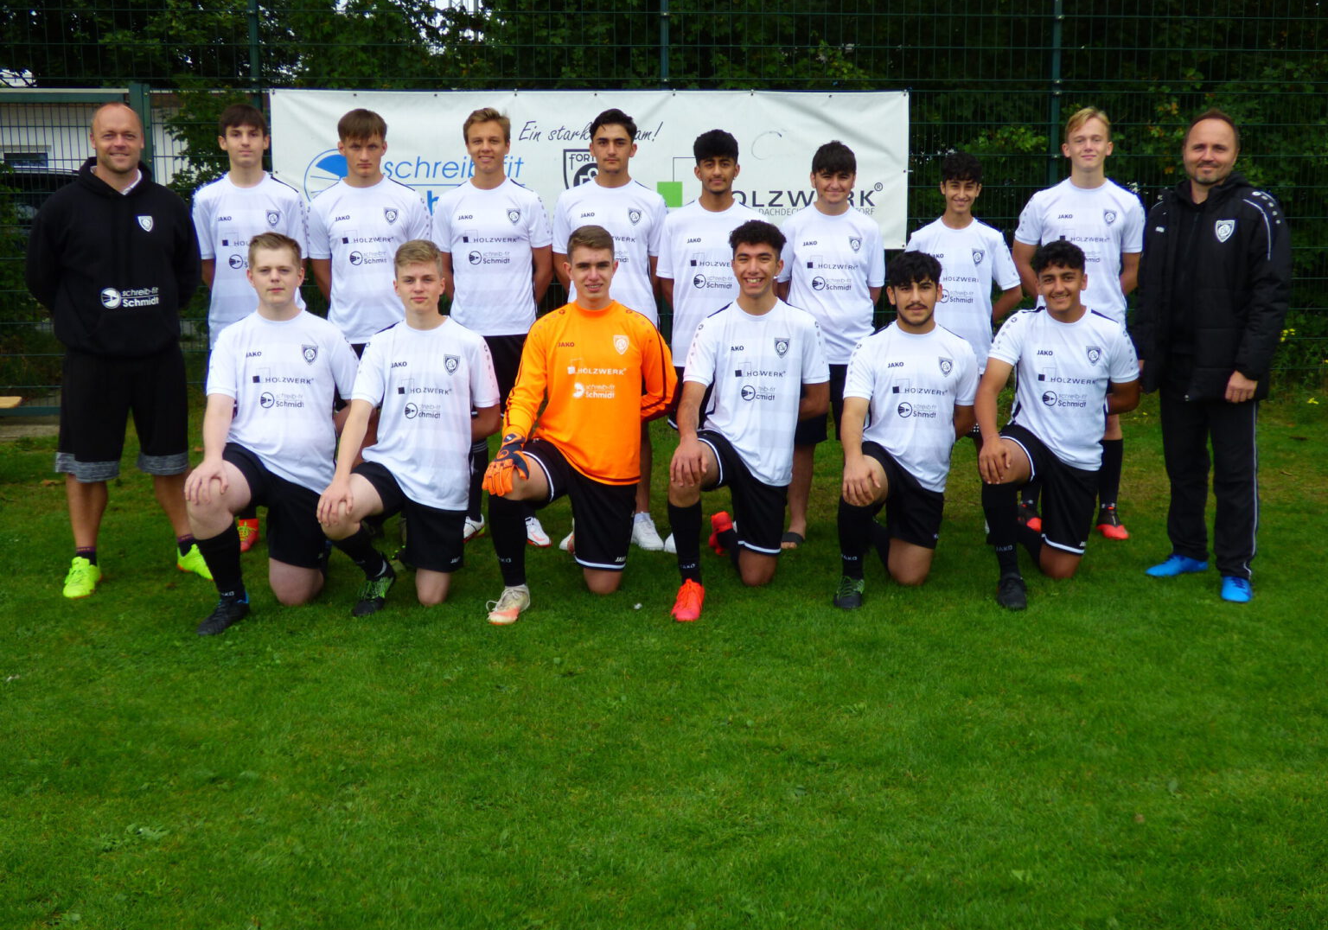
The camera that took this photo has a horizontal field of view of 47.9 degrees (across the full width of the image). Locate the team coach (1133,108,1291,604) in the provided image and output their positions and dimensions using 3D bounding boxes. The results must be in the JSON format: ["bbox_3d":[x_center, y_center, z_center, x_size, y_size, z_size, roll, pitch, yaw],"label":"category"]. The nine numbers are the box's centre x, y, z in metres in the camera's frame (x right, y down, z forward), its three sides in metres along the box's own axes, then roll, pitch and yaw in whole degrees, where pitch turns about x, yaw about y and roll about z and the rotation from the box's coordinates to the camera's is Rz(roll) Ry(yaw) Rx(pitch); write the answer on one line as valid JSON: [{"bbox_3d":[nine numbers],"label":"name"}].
[{"bbox_3d":[2.005,-0.407,5.443,0.556,1.717,0.437,6,12,32],"label":"team coach"}]

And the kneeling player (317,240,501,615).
[{"bbox_3d":[-0.861,-0.169,5.374,0.580,1.258,0.740,0,9,0],"label":"kneeling player"}]

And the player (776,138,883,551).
[{"bbox_3d":[0.691,-0.493,6.163,0.457,1.647,0.367,1,10,4],"label":"player"}]

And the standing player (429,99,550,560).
[{"bbox_3d":[-0.715,-0.565,6.200,0.496,1.785,0.377,-1,10,-4],"label":"standing player"}]

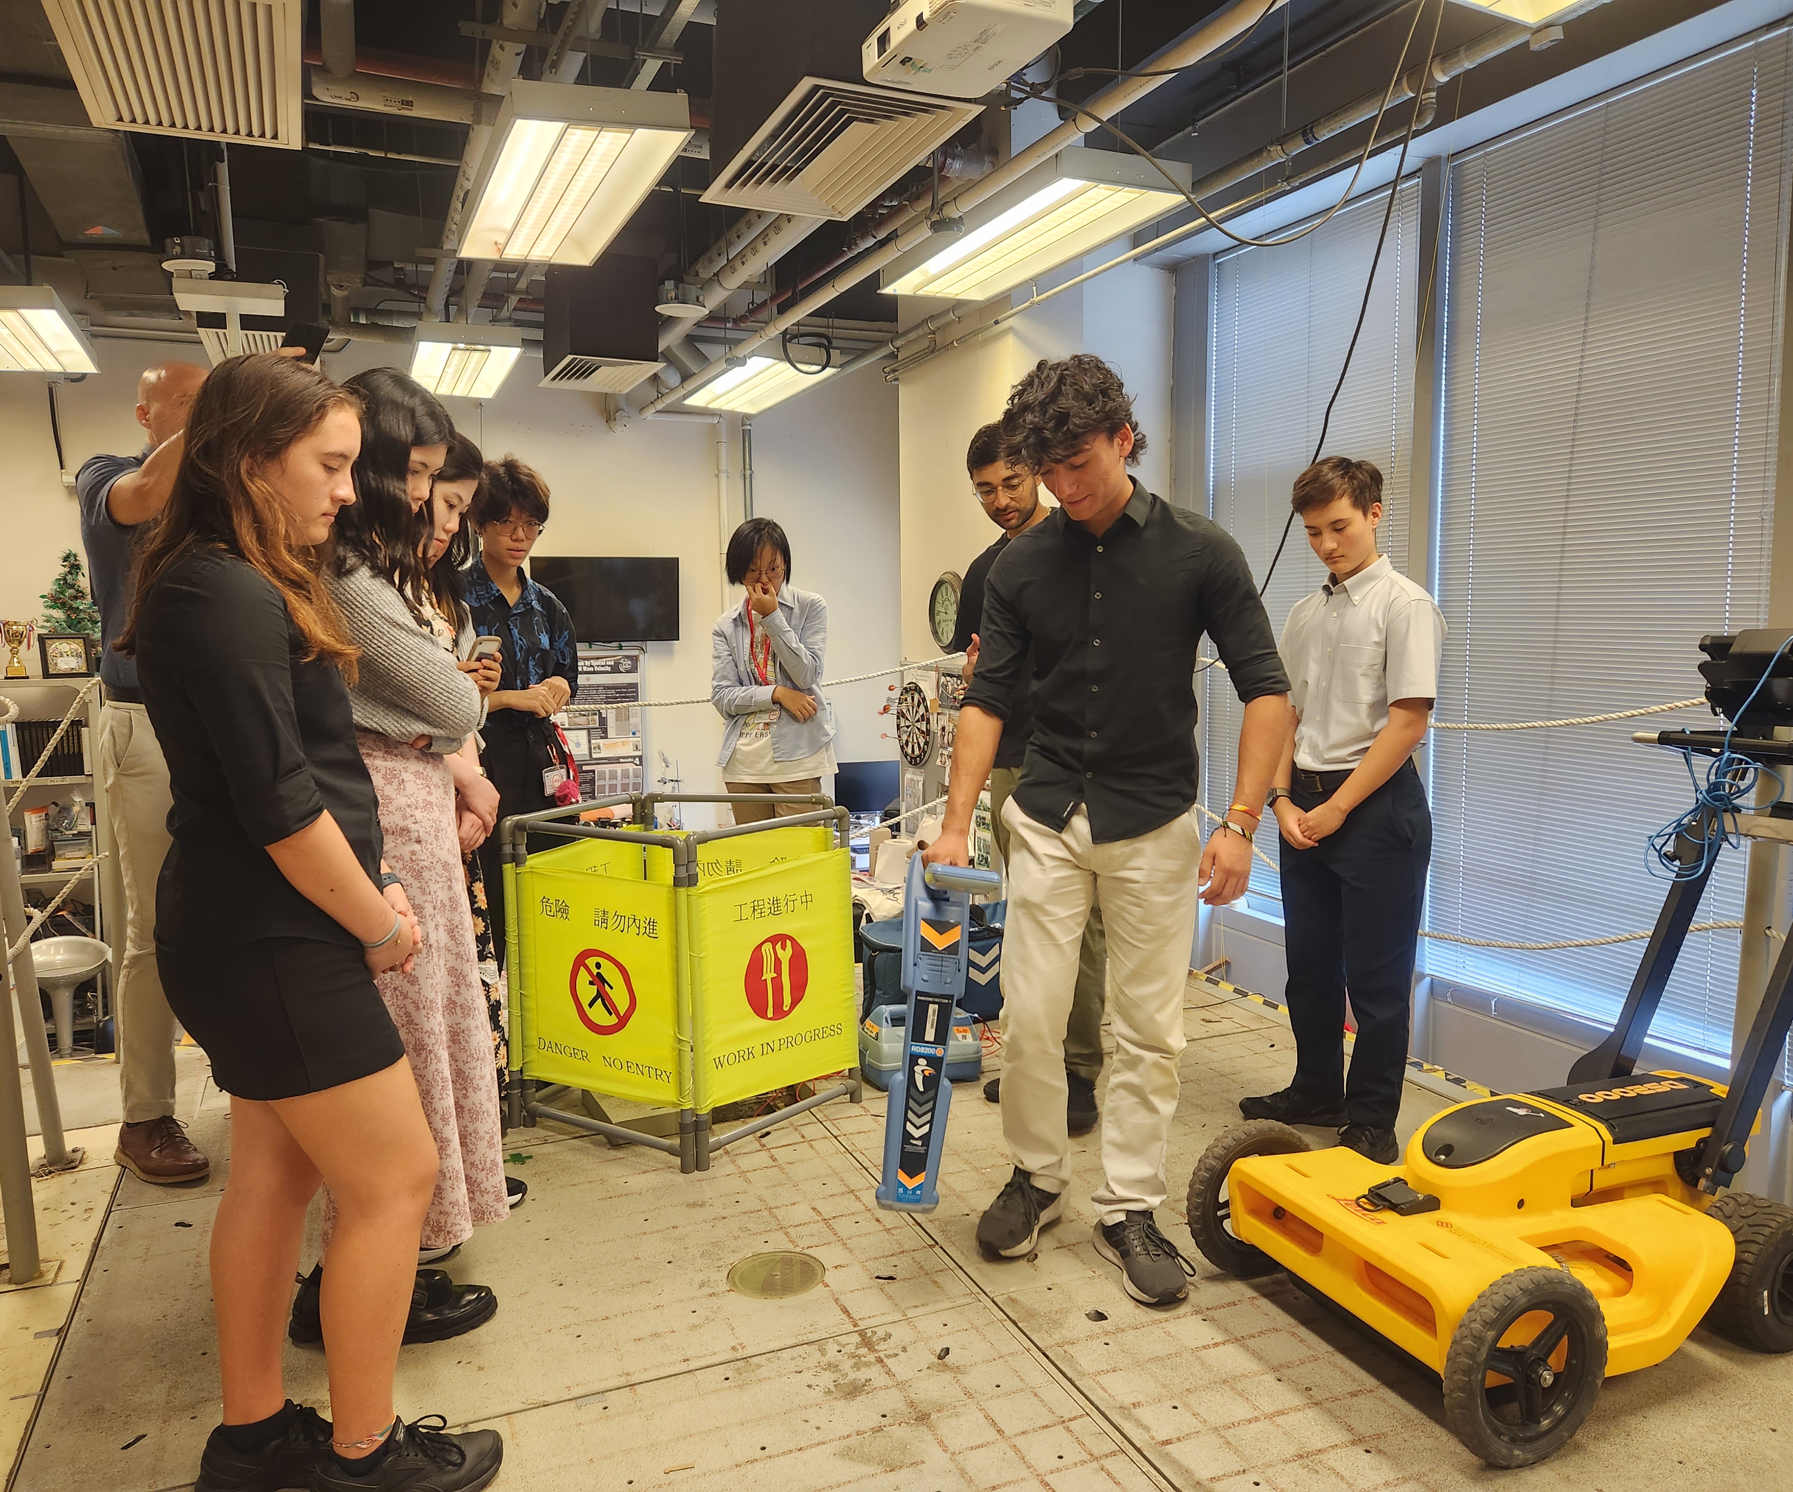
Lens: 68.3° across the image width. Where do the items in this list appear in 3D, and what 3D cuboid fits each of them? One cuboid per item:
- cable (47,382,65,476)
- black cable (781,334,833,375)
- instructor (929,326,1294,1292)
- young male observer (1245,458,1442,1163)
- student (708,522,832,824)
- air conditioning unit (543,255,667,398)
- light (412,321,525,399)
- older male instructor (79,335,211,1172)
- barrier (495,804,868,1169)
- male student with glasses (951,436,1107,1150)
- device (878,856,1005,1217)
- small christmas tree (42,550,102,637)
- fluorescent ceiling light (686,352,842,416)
[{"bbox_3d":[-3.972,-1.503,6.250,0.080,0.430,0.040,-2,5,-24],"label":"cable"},{"bbox_3d":[-0.368,-1.615,5.450,0.210,0.180,0.080,-2,5,-24],"label":"black cable"},{"bbox_3d":[0.398,0.142,2.554,0.670,1.745,0.460,0,6,14],"label":"instructor"},{"bbox_3d":[1.042,0.138,3.100,0.390,1.610,0.480,-6,8,-38],"label":"young male observer"},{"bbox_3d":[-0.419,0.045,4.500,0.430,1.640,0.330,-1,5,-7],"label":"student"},{"bbox_3d":[-1.362,-1.907,6.005,0.440,0.450,0.830,-4,7,-23],"label":"air conditioning unit"},{"bbox_3d":[-1.856,-1.625,5.623,0.390,0.090,1.220,-4,7,-23],"label":"light"},{"bbox_3d":[-1.663,0.077,3.060,0.520,1.850,0.520,3,7,31],"label":"older male instructor"},{"bbox_3d":[-0.540,0.560,3.550,0.710,0.790,0.750,3,6,30],"label":"barrier"},{"bbox_3d":[0.355,0.087,3.390,0.480,1.760,0.400,1,5,18],"label":"male student with glasses"},{"bbox_3d":[0.074,0.526,2.330,0.135,0.665,0.260,3,6,-20],"label":"device"},{"bbox_3d":[-3.774,-0.601,6.050,0.310,0.600,0.310,-2,5,-24],"label":"small christmas tree"},{"bbox_3d":[-0.672,-1.725,6.300,0.405,0.085,1.210,-2,5,-24],"label":"fluorescent ceiling light"}]

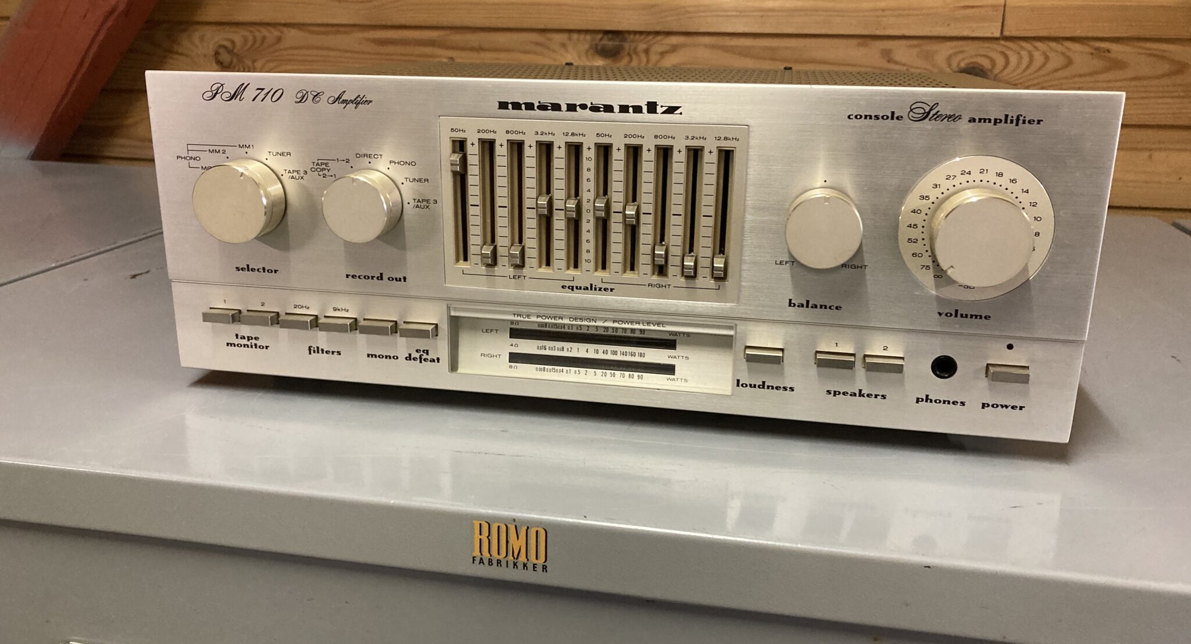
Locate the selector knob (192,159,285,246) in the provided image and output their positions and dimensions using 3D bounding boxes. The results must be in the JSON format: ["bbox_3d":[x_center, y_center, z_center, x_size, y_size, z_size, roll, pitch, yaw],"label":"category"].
[{"bbox_3d":[-0.164,-0.055,0.443,0.037,0.037,0.018,4,17,11],"label":"selector knob"}]

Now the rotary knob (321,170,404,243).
[{"bbox_3d":[-0.104,-0.052,0.431,0.031,0.031,0.019,4,17,11],"label":"rotary knob"}]

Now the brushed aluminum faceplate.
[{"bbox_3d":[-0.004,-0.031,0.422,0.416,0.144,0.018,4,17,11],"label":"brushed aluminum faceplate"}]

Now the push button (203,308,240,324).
[{"bbox_3d":[-0.181,-0.002,0.468,0.015,0.005,0.007,4,17,11],"label":"push button"}]

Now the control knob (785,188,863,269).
[{"bbox_3d":[0.093,-0.038,0.393,0.030,0.030,0.019,4,17,11],"label":"control knob"}]

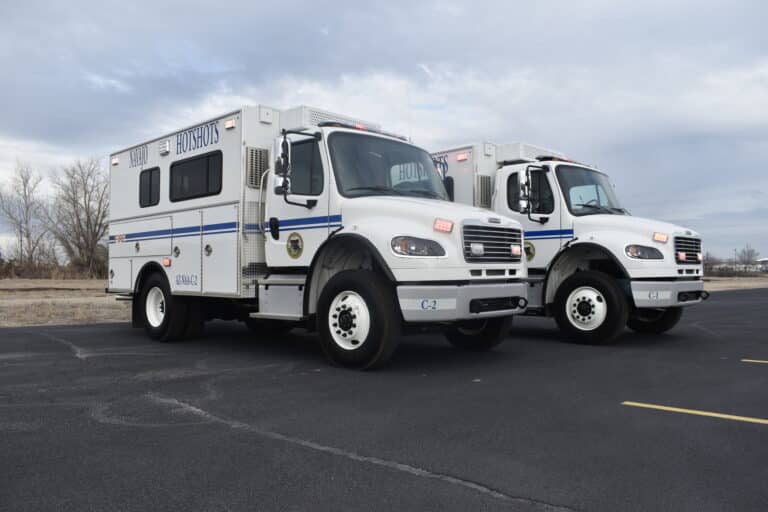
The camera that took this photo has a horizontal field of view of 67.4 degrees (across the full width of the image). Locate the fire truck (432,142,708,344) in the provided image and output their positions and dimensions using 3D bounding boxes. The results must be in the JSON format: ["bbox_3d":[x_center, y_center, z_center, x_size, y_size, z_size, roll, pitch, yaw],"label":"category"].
[{"bbox_3d":[1.872,-0.230,10.734,2.576,3.131,7.141,2,-3,-45],"label":"fire truck"}]

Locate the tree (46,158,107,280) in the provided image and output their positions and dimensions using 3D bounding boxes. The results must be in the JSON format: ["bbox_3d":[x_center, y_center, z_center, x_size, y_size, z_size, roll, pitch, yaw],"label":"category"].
[{"bbox_3d":[-27.128,-3.385,52.000,6.500,10.743,6.500,0,-2,0],"label":"tree"}]

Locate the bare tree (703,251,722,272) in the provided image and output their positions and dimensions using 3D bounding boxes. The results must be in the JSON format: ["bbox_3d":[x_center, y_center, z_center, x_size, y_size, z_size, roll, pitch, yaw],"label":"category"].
[{"bbox_3d":[71.072,1.411,125.000,4.340,5.425,4.340,0,-2,0],"label":"bare tree"}]

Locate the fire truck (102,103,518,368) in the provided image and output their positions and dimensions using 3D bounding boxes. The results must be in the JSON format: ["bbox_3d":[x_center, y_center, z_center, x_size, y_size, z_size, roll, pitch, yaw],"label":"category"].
[{"bbox_3d":[-1.395,-0.291,8.507,7.100,3.080,2.600,-2,-2,43],"label":"fire truck"}]

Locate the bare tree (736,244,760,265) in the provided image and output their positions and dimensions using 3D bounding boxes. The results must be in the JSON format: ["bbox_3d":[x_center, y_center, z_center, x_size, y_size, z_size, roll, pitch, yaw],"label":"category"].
[{"bbox_3d":[82.266,0.790,130.000,5.417,6.771,5.417,0,-2,0],"label":"bare tree"}]

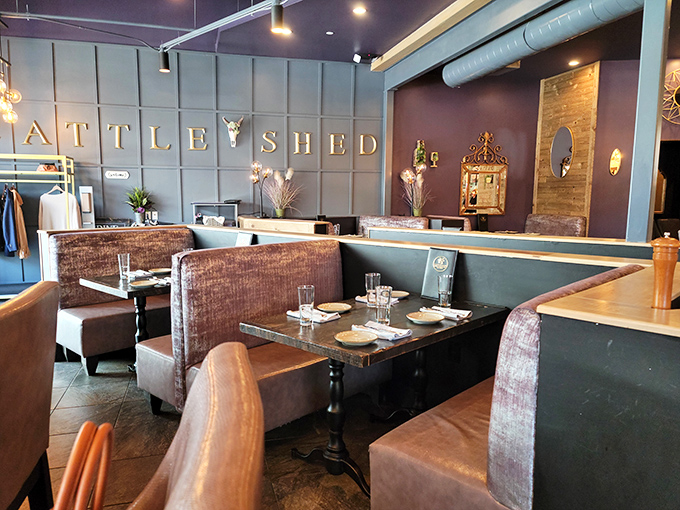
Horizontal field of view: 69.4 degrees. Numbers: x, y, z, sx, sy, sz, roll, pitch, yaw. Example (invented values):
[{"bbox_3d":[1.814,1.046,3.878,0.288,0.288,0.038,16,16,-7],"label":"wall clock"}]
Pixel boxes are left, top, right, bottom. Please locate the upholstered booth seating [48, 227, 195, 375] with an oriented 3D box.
[{"bbox_3d":[-1.734,0.326,4.398,0.700,1.064,1.295,6,8,43],"label":"upholstered booth seating"}]

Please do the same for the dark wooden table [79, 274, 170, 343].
[{"bbox_3d":[-1.236,0.539,3.949,0.810,0.741,1.275,6,8,43],"label":"dark wooden table"}]

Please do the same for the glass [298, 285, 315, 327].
[{"bbox_3d":[-0.162,0.247,2.381,0.079,0.185,0.079,0,6,0],"label":"glass"}]

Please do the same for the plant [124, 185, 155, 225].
[{"bbox_3d":[-2.960,-0.731,7.250,0.420,0.565,0.400,-1,6,-13],"label":"plant"}]

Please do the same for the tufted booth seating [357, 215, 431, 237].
[{"bbox_3d":[0.844,-0.169,8.990,1.280,1.050,0.620,6,8,42],"label":"tufted booth seating"}]

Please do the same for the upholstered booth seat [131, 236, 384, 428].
[{"bbox_3d":[-0.486,0.453,3.253,1.041,1.058,1.288,6,8,42],"label":"upholstered booth seat"}]

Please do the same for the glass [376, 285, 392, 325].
[{"bbox_3d":[0.208,0.245,2.318,0.081,0.168,0.081,1,6,0],"label":"glass"}]

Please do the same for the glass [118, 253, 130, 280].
[{"bbox_3d":[-1.634,0.094,3.723,0.079,0.185,0.079,6,8,43],"label":"glass"}]

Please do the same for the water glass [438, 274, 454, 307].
[{"bbox_3d":[0.602,0.199,2.774,0.081,0.168,0.081,6,8,42],"label":"water glass"}]

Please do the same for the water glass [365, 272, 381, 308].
[{"bbox_3d":[0.180,0.200,2.728,0.081,0.168,0.081,1,6,0],"label":"water glass"}]

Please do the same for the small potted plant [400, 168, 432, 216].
[{"bbox_3d":[1.452,-1.171,9.200,0.600,0.918,0.540,-1,6,-13],"label":"small potted plant"}]

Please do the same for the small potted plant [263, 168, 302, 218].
[{"bbox_3d":[-0.992,-1.056,8.400,0.660,0.847,0.580,-1,6,-13],"label":"small potted plant"}]

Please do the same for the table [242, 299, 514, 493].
[{"bbox_3d":[0.240,0.689,2.645,0.776,0.741,1.267,6,8,43],"label":"table"}]

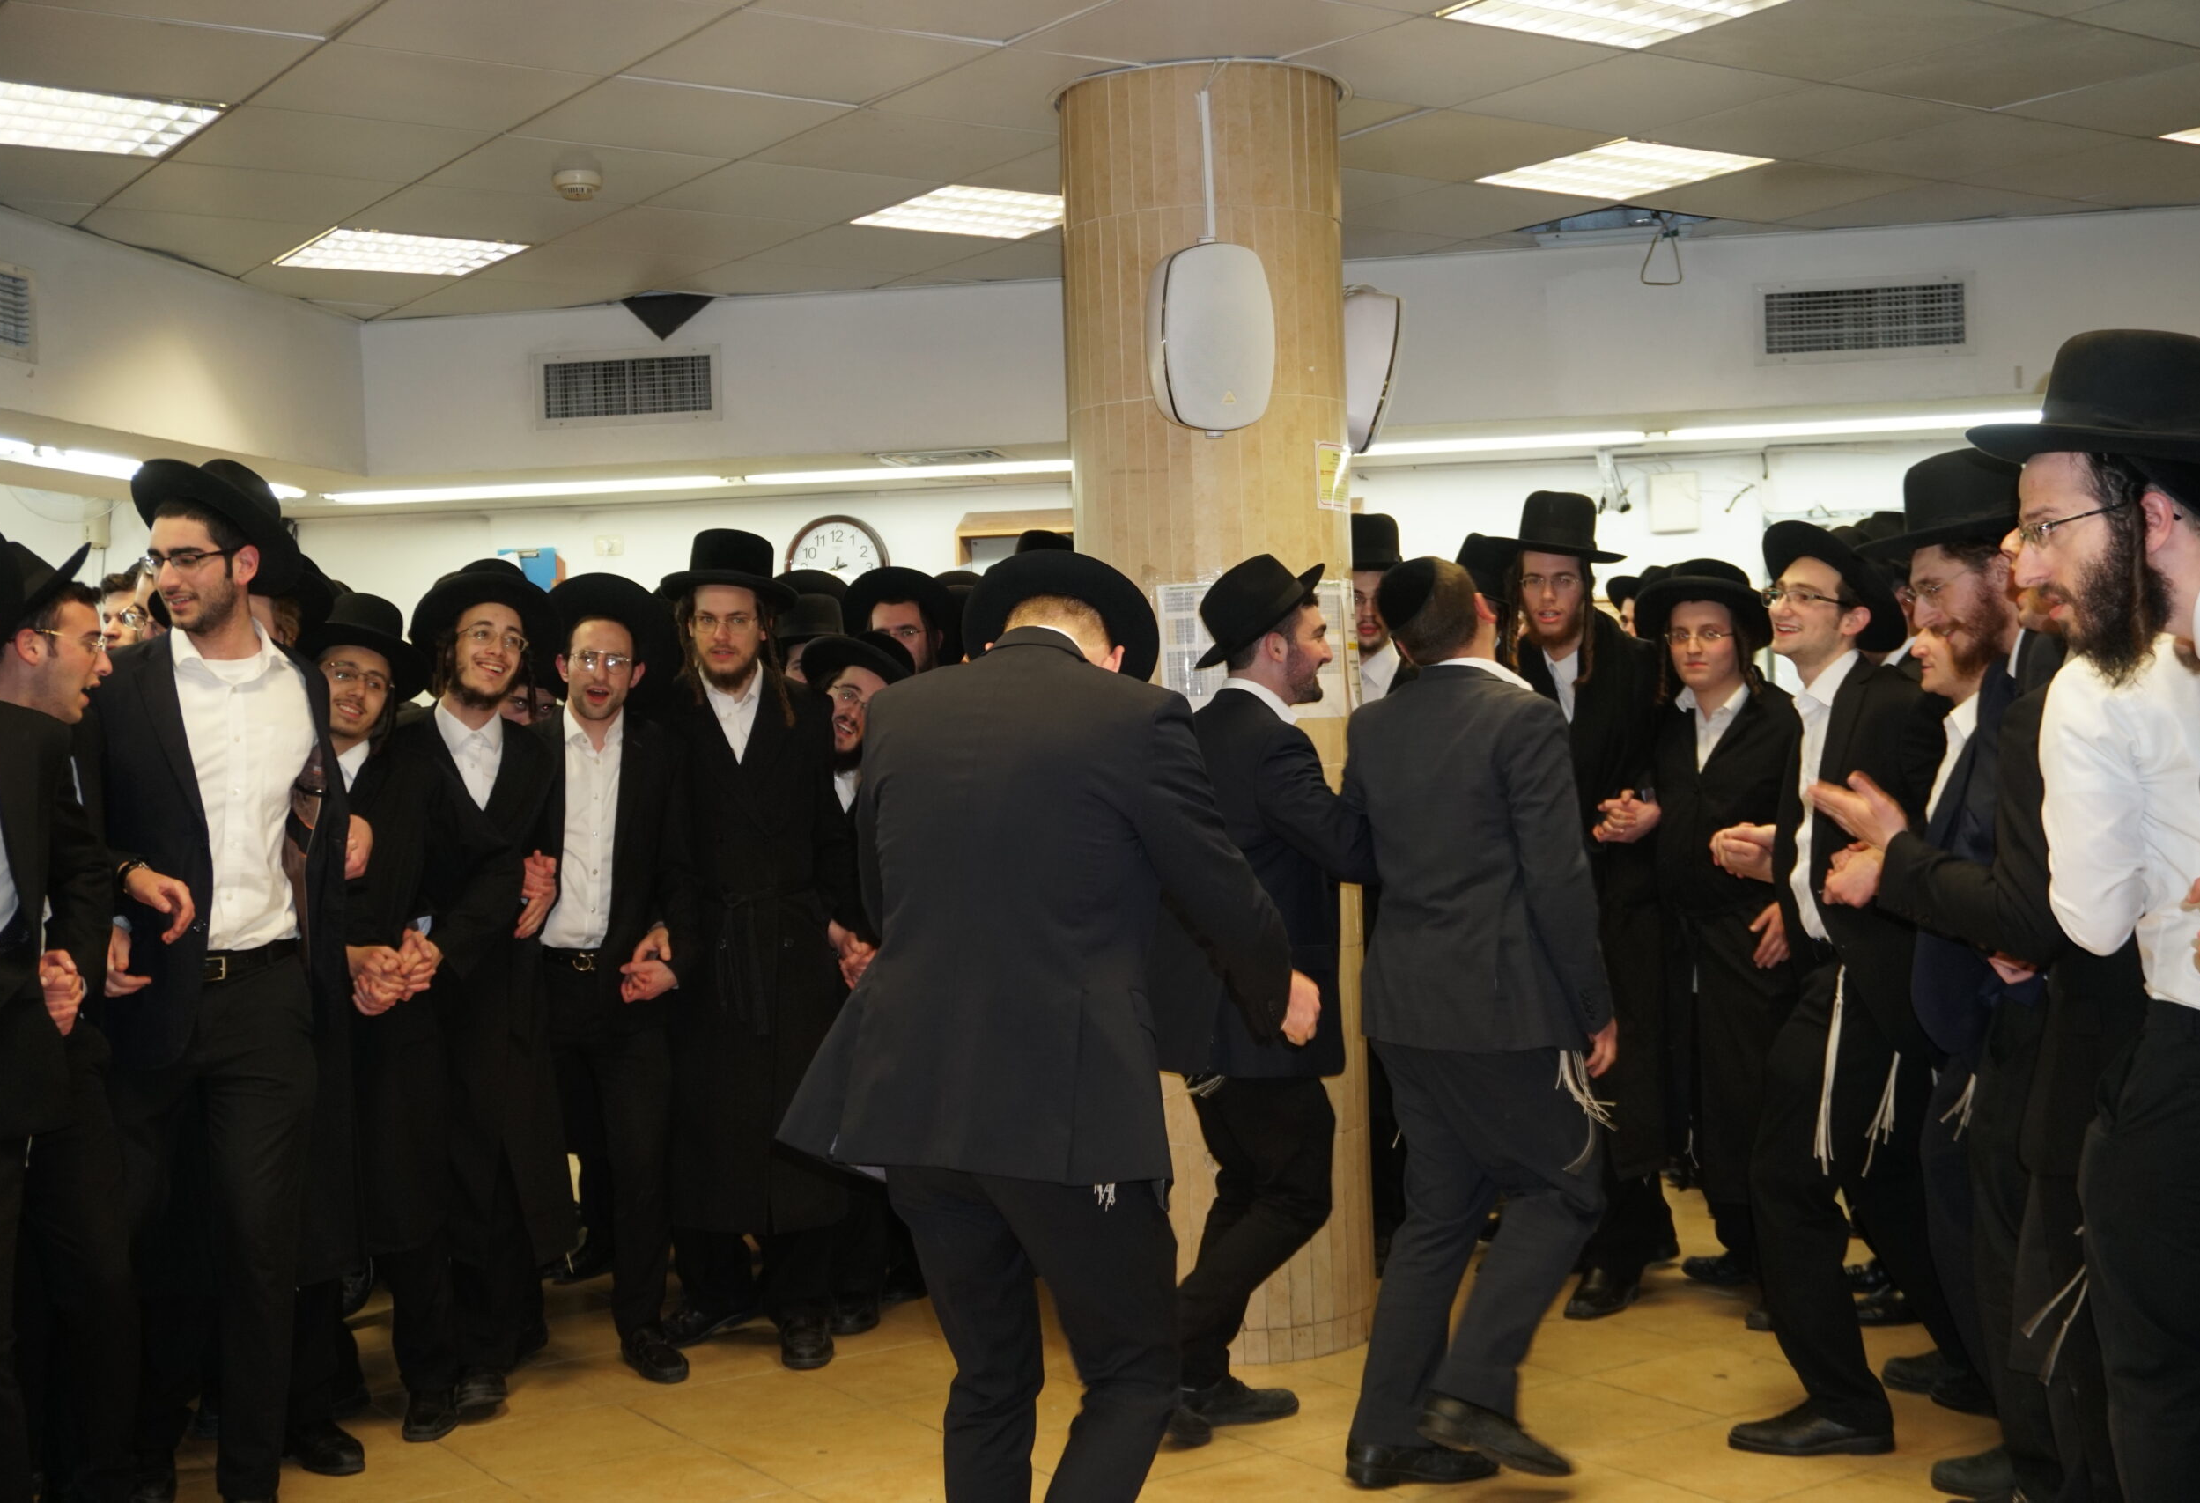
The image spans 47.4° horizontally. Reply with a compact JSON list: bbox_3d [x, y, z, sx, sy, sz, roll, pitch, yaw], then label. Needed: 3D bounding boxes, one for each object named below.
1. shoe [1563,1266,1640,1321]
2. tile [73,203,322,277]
[{"bbox_3d":[1.174,1.232,5.805,0.108,0.105,0.295,-1,1,33],"label":"shoe"},{"bbox_3d":[-2.472,-1.409,6.806,0.600,0.020,0.600,-3,1,-35],"label":"tile"}]

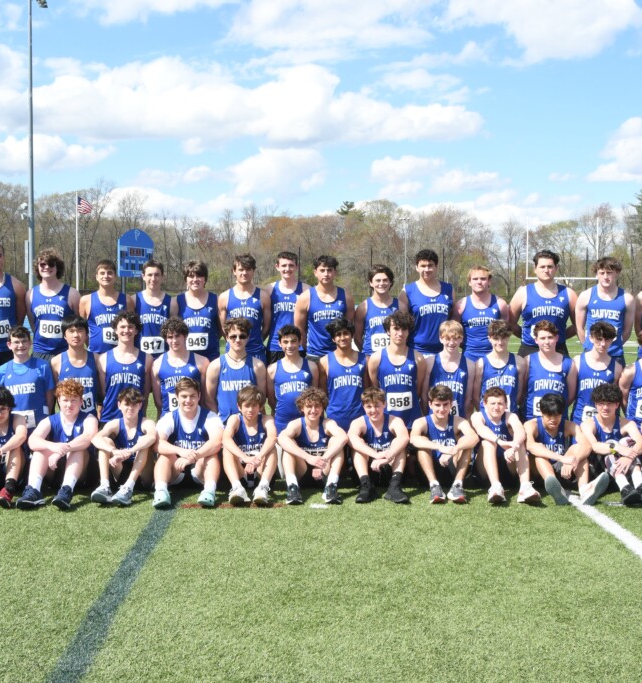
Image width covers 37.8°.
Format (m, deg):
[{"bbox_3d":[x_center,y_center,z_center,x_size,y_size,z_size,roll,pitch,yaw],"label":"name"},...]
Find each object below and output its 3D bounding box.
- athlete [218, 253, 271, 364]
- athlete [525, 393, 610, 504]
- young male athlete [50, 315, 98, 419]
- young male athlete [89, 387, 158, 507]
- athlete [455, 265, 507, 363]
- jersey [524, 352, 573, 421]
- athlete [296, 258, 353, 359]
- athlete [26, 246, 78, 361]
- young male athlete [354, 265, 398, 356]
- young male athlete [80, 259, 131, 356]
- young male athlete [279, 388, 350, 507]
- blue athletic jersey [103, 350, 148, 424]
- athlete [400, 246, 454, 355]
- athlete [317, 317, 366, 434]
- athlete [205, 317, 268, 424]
[{"bbox_3d":[-0.664,0.148,8.219,0.490,1.848,0.330,0,3,-4],"label":"athlete"},{"bbox_3d":[1.784,0.741,6.849,0.560,0.726,0.850,1,3,6],"label":"athlete"},{"bbox_3d":[-2.032,0.432,7.786,0.401,1.317,0.520,-1,3,-10],"label":"young male athlete"},{"bbox_3d":[-1.464,0.744,7.048,0.500,0.780,0.760,0,3,-4],"label":"young male athlete"},{"bbox_3d":[1.401,0.217,8.220,0.507,1.742,0.350,0,3,5],"label":"athlete"},{"bbox_3d":[1.841,0.391,7.588,0.383,0.613,0.260,0,3,7],"label":"jersey"},{"bbox_3d":[0.023,0.166,7.770,0.470,1.750,0.320,0,3,0],"label":"athlete"},{"bbox_3d":[-2.211,0.134,7.769,0.450,1.783,0.320,0,3,-8],"label":"athlete"},{"bbox_3d":[0.520,0.200,8.222,0.470,1.744,0.330,0,3,1],"label":"young male athlete"},{"bbox_3d":[-1.877,0.167,8.272,0.485,1.791,0.340,-1,3,-10],"label":"young male athlete"},{"bbox_3d":[-0.052,0.744,7.048,0.520,0.780,0.760,0,3,0],"label":"young male athlete"},{"bbox_3d":[-1.612,0.372,7.702,0.370,0.600,0.250,-1,3,-11],"label":"blue athletic jersey"},{"bbox_3d":[0.929,0.147,8.217,0.524,1.881,0.350,0,3,3],"label":"athlete"},{"bbox_3d":[0.162,0.448,7.787,0.409,1.284,0.520,0,3,-8],"label":"athlete"},{"bbox_3d":[-0.686,0.447,7.784,0.500,1.296,0.520,0,3,-4],"label":"athlete"}]

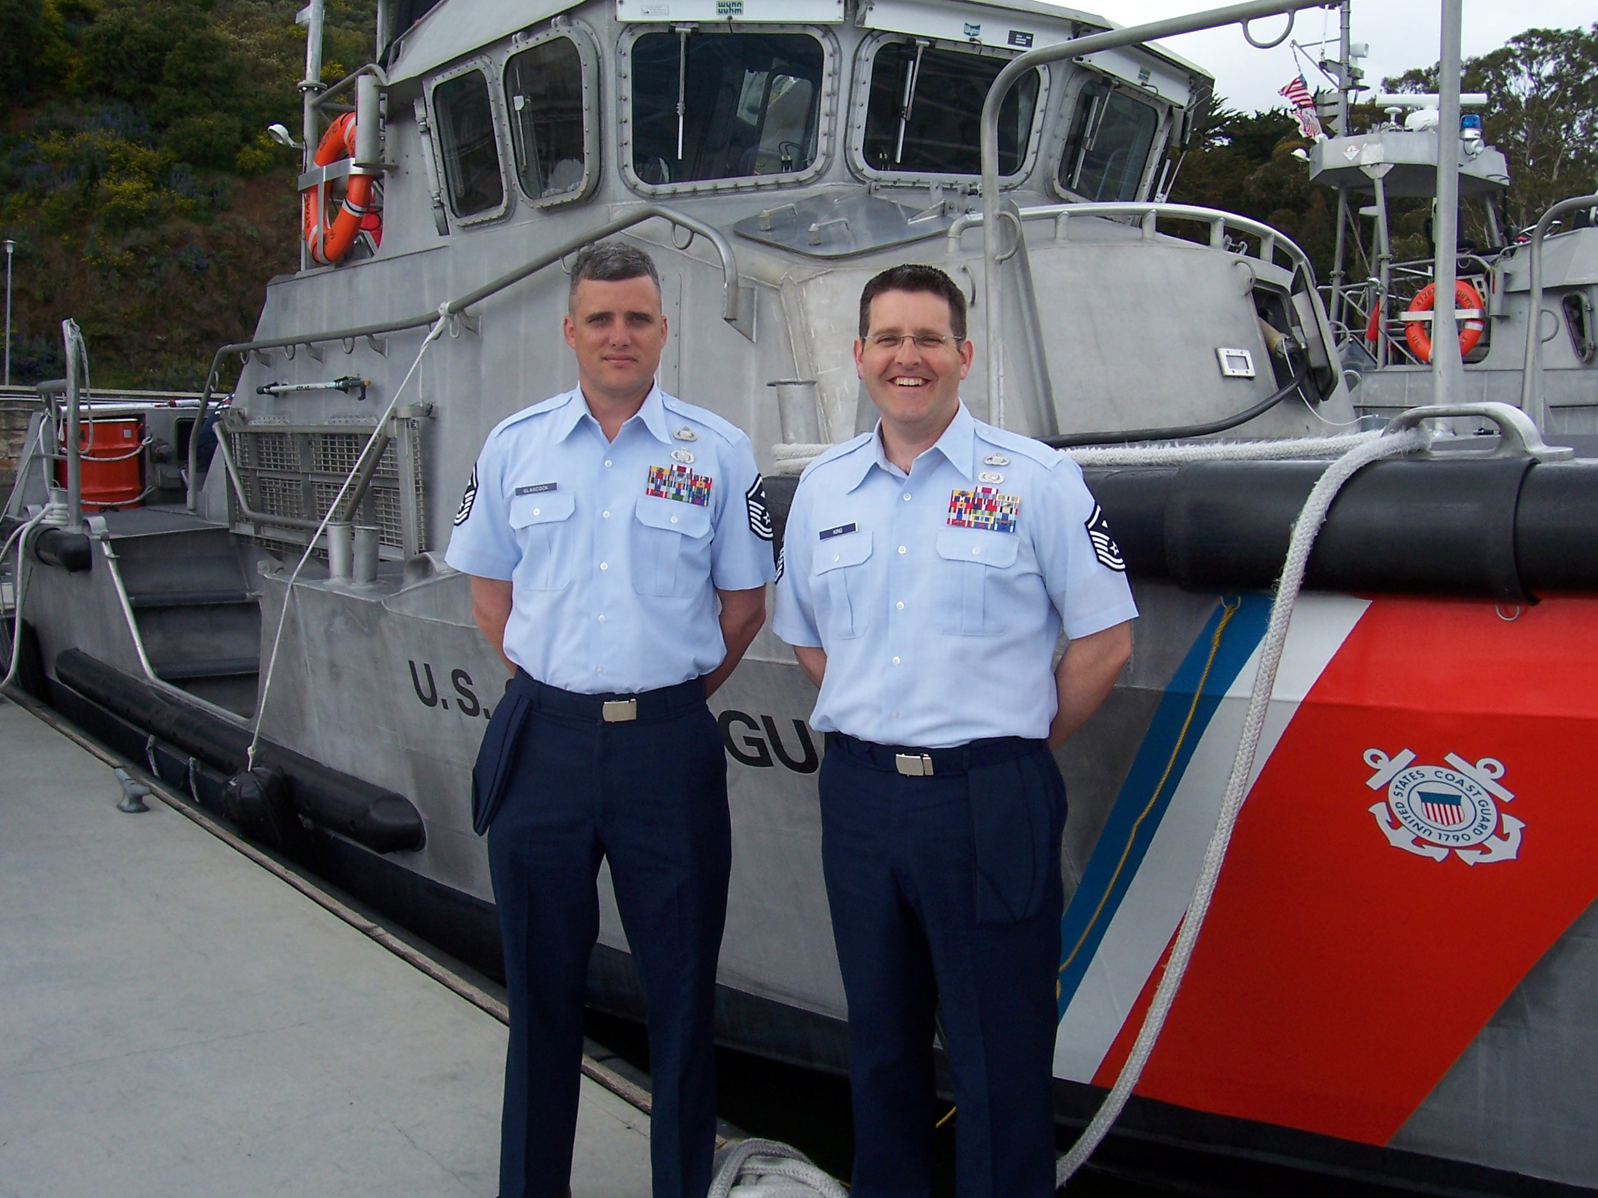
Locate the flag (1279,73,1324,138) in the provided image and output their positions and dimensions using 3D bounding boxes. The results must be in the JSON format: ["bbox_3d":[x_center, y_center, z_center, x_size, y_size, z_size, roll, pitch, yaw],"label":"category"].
[{"bbox_3d":[5.122,-5.008,16.000,0.450,0.680,0.200,4,6,30],"label":"flag"}]

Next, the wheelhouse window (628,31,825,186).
[{"bbox_3d":[-0.261,-1.753,5.600,0.710,0.550,0.070,1,14,2],"label":"wheelhouse window"}]

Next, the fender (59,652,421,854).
[{"bbox_3d":[-2.879,0.579,7.400,0.220,0.220,4.900,-4,7,-37],"label":"fender"}]

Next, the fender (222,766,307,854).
[{"bbox_3d":[-2.076,0.959,6.155,0.310,0.580,0.310,-4,7,-37],"label":"fender"}]

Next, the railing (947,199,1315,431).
[{"bbox_3d":[1.213,-0.977,5.400,1.750,0.650,0.550,-4,7,-37],"label":"railing"}]

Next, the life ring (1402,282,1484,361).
[{"bbox_3d":[5.927,-2.549,14.400,0.760,0.760,0.120,4,6,28],"label":"life ring"}]

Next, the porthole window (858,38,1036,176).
[{"bbox_3d":[0.555,-1.775,5.700,0.700,0.480,0.070,-2,17,-24],"label":"porthole window"}]

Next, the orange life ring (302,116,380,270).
[{"bbox_3d":[-2.280,-2.038,7.800,0.120,0.760,0.760,-4,7,-40],"label":"orange life ring"}]

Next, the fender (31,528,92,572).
[{"bbox_3d":[-4.423,-0.288,9.400,0.250,0.250,0.700,-4,7,-37],"label":"fender"}]

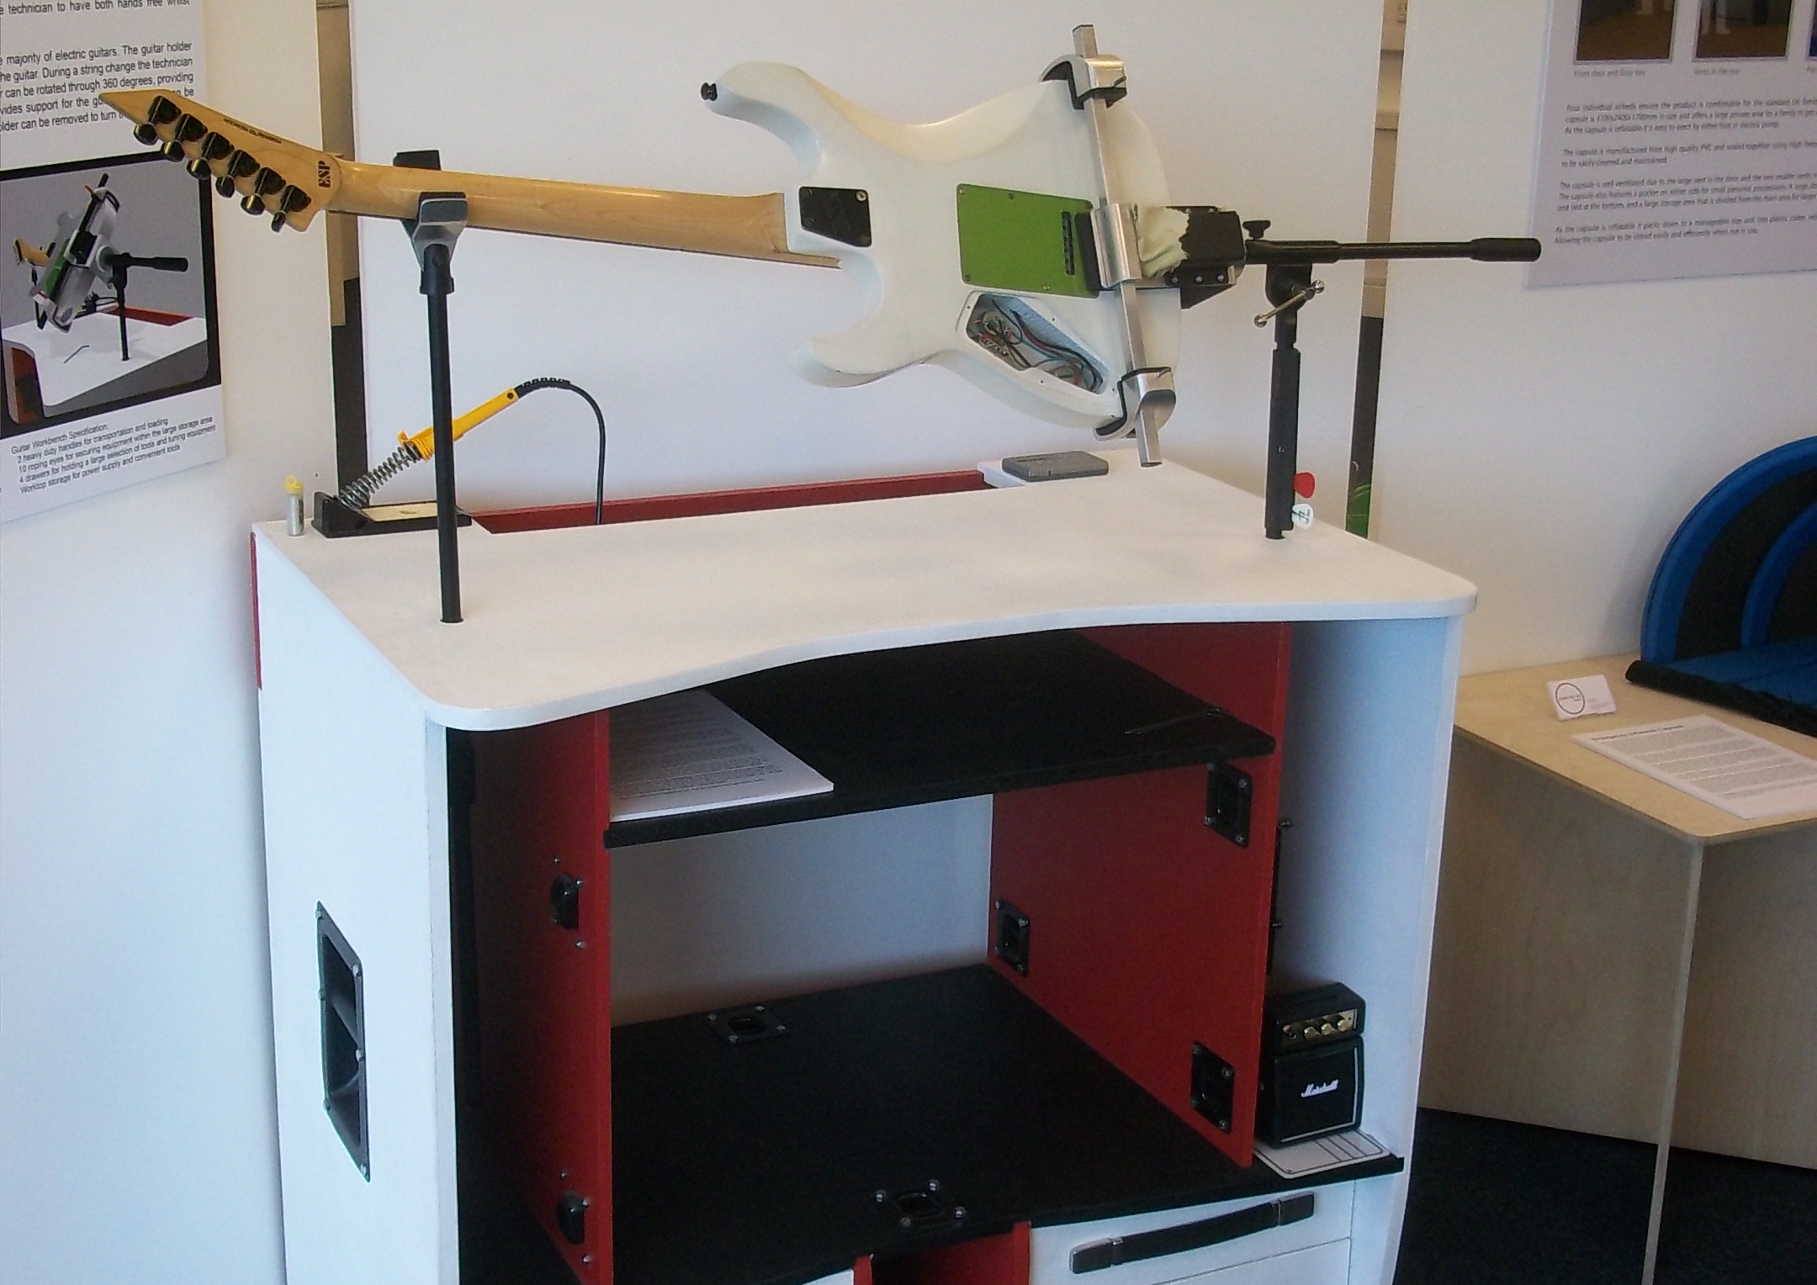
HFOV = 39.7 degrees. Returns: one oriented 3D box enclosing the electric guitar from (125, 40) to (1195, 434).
[{"bbox_3d":[-0.176,-0.361,2.123,0.980,0.325,0.080,2,-9,-28],"label":"electric guitar"}]

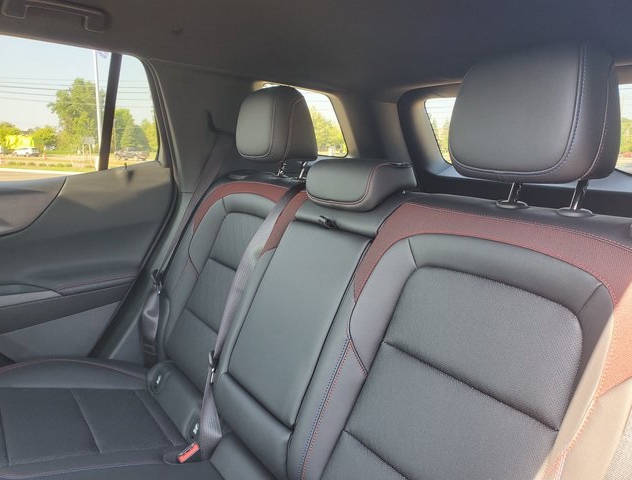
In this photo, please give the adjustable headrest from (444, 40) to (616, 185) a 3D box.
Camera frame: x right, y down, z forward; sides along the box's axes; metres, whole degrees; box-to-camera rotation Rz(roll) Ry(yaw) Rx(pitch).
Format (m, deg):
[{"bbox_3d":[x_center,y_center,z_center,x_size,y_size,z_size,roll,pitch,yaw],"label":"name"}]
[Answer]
[{"bbox_3d":[0.318,-0.180,0.703,0.155,0.190,0.230,-2,11,-36],"label":"adjustable headrest"}]

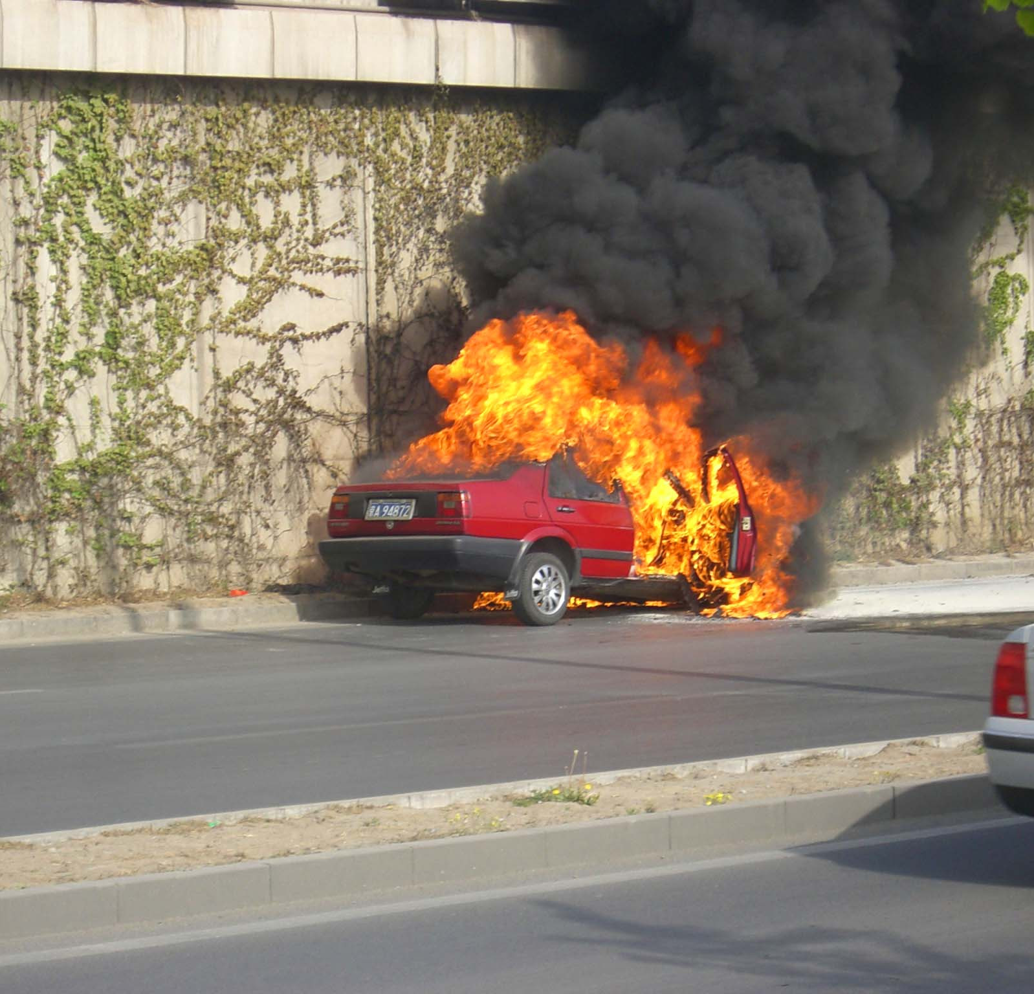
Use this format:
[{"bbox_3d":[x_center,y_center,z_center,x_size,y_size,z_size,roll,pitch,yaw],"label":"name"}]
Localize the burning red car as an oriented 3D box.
[{"bbox_3d":[0.366,0.285,35.850,1.700,1.410,4.390,1,1,40],"label":"burning red car"}]

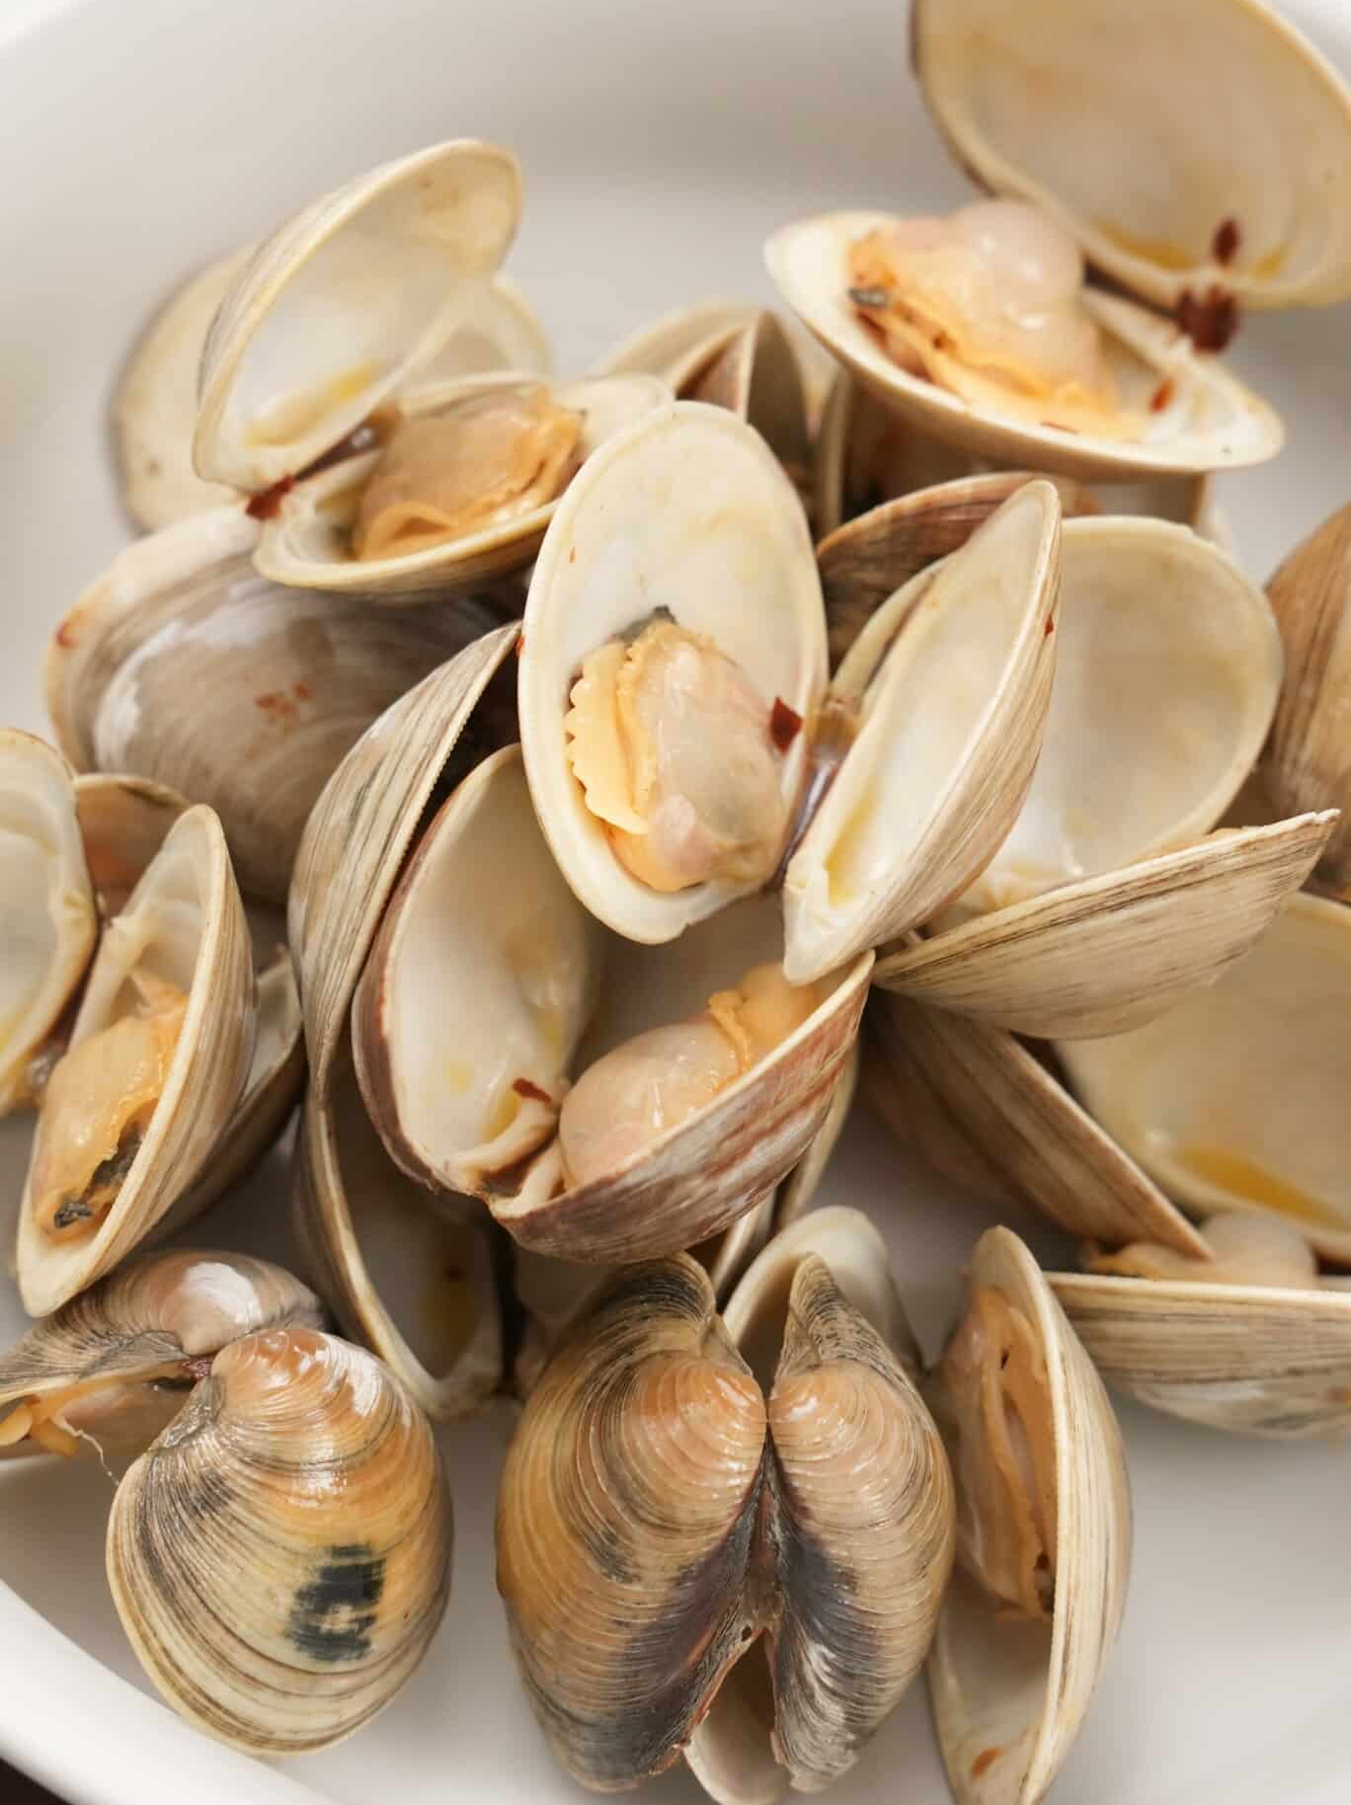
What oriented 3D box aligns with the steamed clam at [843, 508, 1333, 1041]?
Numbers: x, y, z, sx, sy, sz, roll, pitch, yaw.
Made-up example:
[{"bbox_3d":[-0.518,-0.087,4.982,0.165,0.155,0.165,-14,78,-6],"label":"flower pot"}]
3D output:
[{"bbox_3d":[0.045,-0.013,0.427,0.052,0.042,0.050,-15,75,-6],"label":"steamed clam"}]

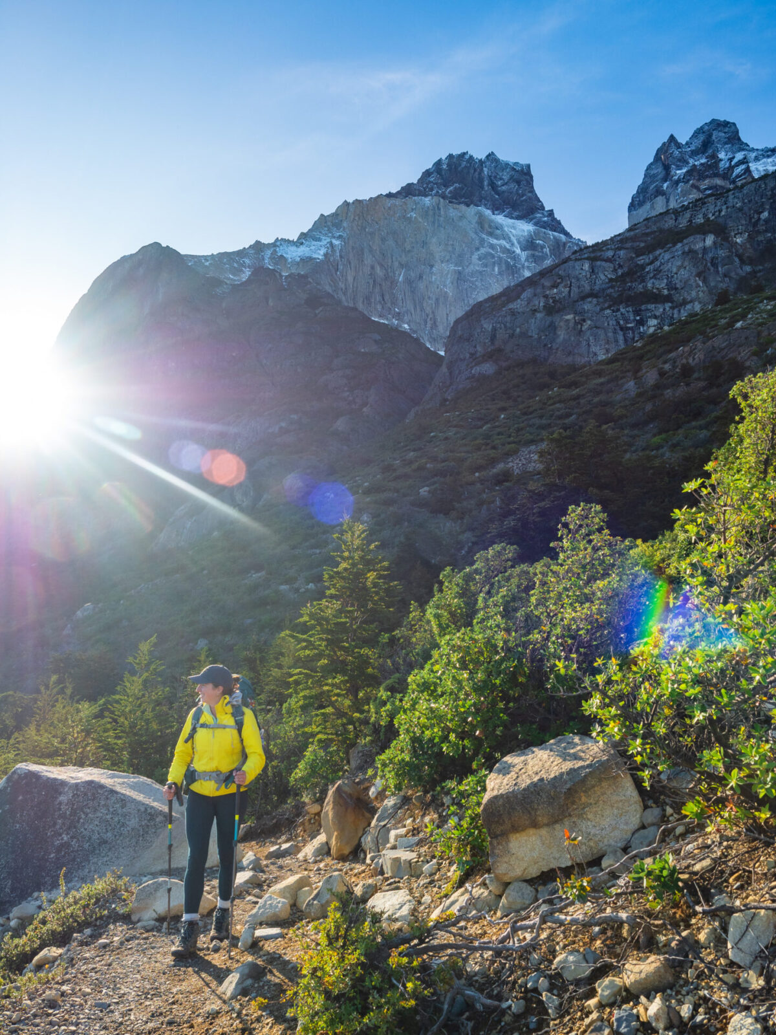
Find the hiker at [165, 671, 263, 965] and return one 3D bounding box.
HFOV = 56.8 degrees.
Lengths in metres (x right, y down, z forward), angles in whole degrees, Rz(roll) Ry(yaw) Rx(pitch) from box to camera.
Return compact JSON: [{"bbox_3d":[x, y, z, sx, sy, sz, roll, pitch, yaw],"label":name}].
[{"bbox_3d":[-1.117,1.826,4.659,0.600,1.720,0.600,-3,-12,13],"label":"hiker"}]

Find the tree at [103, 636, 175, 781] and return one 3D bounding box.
[{"bbox_3d":[-3.880,3.019,11.115,1.246,2.315,1.246,4,-13,-18],"label":"tree"}]

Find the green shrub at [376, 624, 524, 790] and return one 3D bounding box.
[{"bbox_3d":[0.672,2.031,7.747,1.549,1.732,1.549,-1,-12,5],"label":"green shrub"}]

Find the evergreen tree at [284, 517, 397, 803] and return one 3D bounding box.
[{"bbox_3d":[-0.624,1.829,9.732,1.522,3.681,1.522,1,-12,-4],"label":"evergreen tree"}]

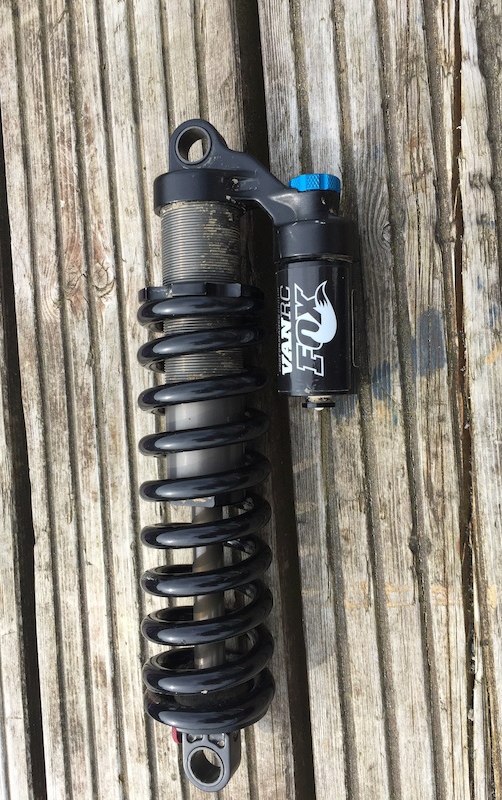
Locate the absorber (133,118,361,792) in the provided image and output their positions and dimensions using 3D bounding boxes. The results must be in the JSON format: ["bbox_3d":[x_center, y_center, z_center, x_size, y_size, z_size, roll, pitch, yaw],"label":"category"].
[{"bbox_3d":[-0.001,0.019,0.260,0.088,0.051,0.261,-2,88,19],"label":"absorber"}]

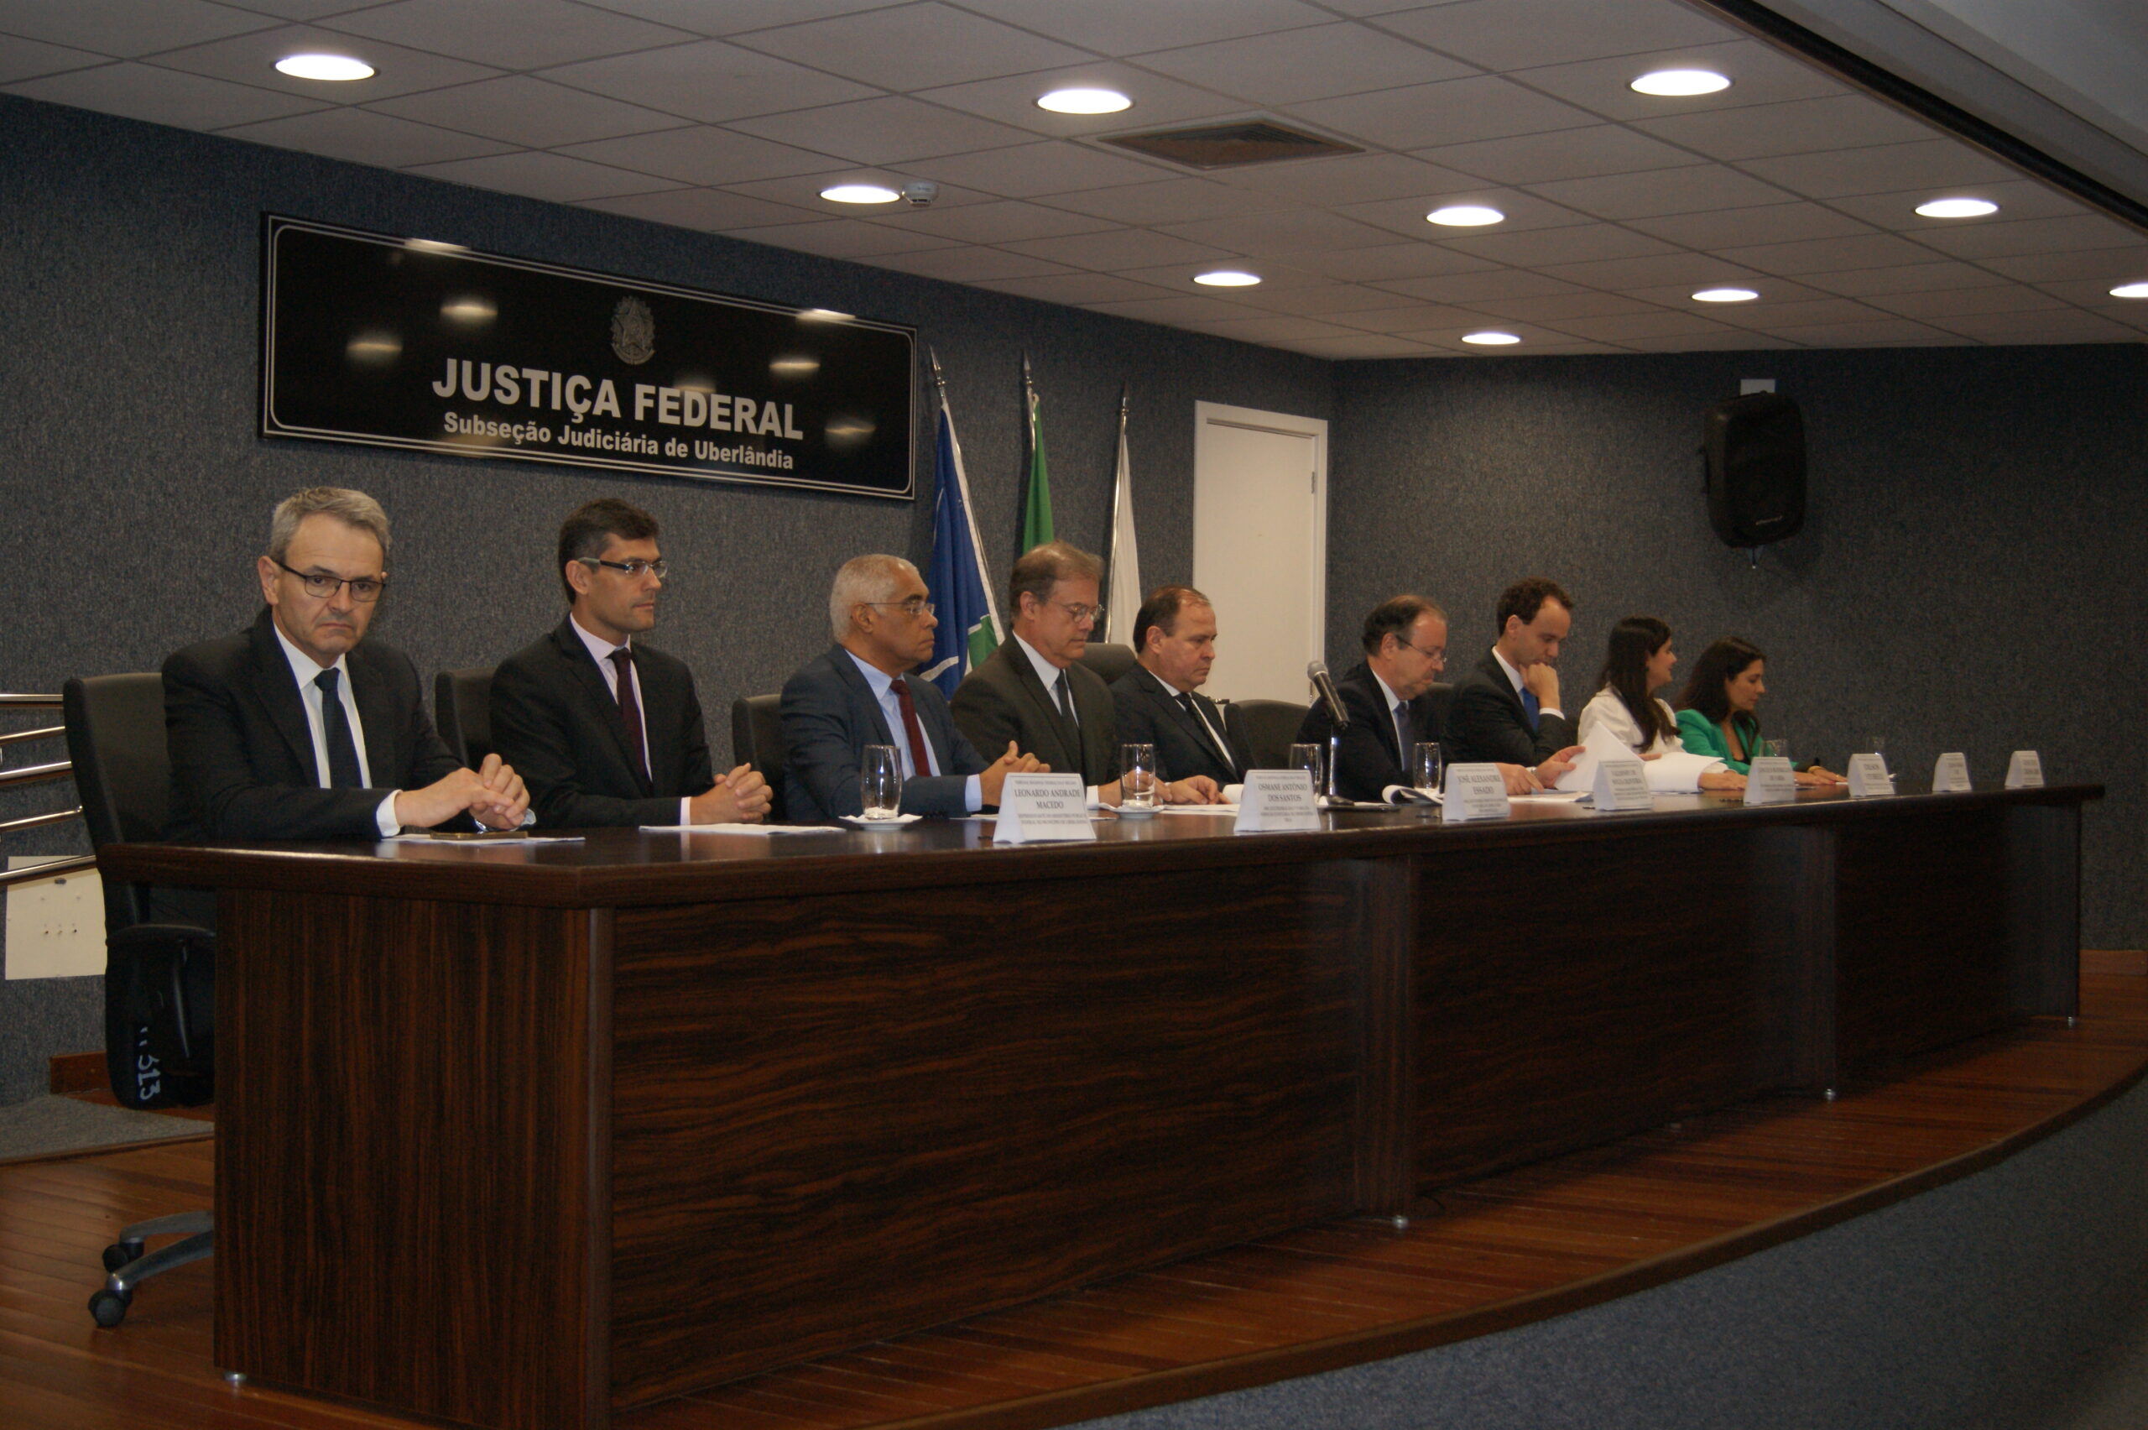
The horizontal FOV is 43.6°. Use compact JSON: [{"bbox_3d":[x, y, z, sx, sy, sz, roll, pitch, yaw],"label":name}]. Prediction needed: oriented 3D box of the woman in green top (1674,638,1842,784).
[{"bbox_3d":[2.138,0.365,8.563,0.780,1.210,0.500,1,1,37],"label":"woman in green top"}]

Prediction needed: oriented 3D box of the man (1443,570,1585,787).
[{"bbox_3d":[1.234,0.312,7.261,0.740,1.340,0.550,1,1,38],"label":"man"}]

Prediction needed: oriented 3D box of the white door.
[{"bbox_3d":[0.731,-0.150,10.801,0.080,2.138,0.965,2,1,37],"label":"white door"}]

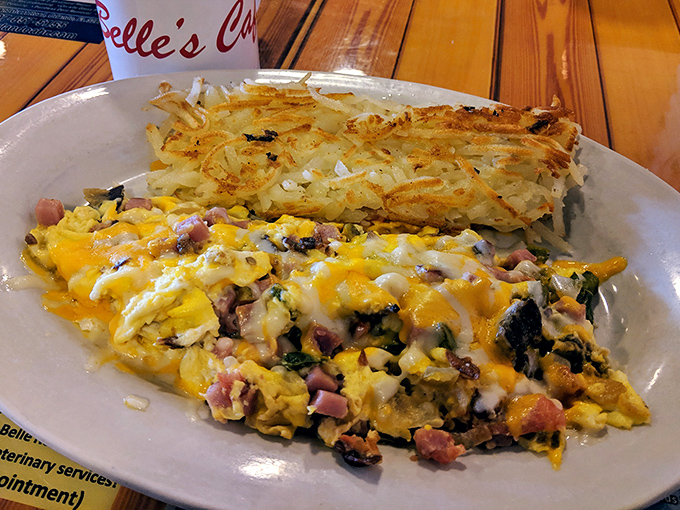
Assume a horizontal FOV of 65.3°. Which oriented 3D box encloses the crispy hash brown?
[{"bbox_3d":[0.011,-0.050,0.244,0.178,0.034,0.060,4,49,0],"label":"crispy hash brown"}]

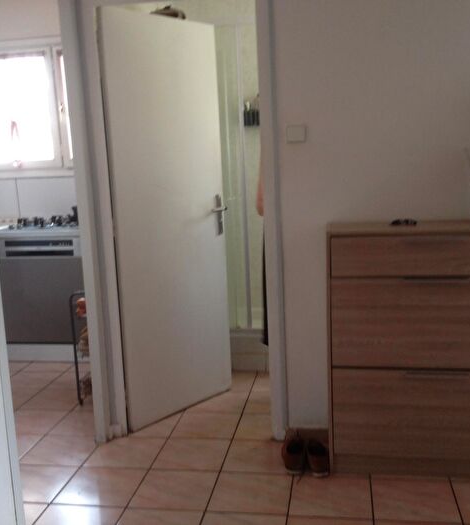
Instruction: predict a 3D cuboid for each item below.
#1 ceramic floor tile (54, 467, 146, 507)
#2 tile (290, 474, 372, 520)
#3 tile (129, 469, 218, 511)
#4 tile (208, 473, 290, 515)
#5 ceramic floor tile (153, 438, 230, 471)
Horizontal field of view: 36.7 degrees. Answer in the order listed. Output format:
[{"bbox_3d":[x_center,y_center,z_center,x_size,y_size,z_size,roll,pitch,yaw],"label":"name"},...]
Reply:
[{"bbox_3d":[-0.562,0.958,3.015,0.320,0.010,0.320,-1,10,10],"label":"ceramic floor tile"},{"bbox_3d":[0.395,0.962,2.907,0.325,0.010,0.325,-1,11,10],"label":"tile"},{"bbox_3d":[-0.245,0.953,2.957,0.320,0.010,0.320,-1,10,10],"label":"tile"},{"bbox_3d":[0.072,0.967,2.964,0.325,0.010,0.325,-1,11,10],"label":"tile"},{"bbox_3d":[-0.196,0.911,3.338,0.325,0.010,0.325,-1,11,10],"label":"ceramic floor tile"}]

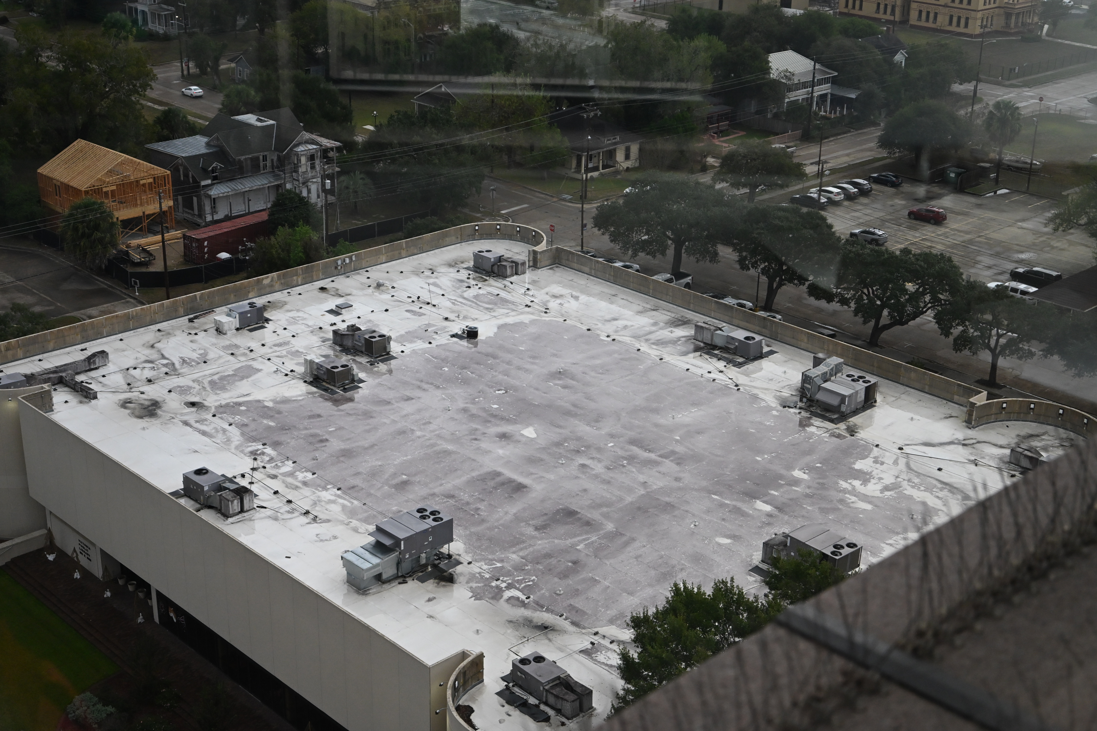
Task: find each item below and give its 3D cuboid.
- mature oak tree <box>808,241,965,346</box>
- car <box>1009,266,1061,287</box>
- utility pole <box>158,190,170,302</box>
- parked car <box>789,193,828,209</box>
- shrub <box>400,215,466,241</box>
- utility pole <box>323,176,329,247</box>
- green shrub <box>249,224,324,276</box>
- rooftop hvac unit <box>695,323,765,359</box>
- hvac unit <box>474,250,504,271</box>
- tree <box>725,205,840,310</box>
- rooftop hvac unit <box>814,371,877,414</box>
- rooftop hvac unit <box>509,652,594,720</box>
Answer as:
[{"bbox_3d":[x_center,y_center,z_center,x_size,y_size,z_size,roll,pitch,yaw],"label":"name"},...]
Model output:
[{"bbox_3d":[30.467,-6.211,138.153,13.600,9.200,13.600,1,22,0],"label":"mature oak tree"},{"bbox_3d":[50.675,-9.332,158.718,2.000,1.860,5.100,-19,30,-40],"label":"car"},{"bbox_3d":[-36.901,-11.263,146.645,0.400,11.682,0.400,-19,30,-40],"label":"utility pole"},{"bbox_3d":[31.595,-19.994,184.249,1.840,1.460,4.850,-19,30,-40],"label":"parked car"},{"bbox_3d":[-13.125,-16.039,174.540,6.600,1.800,2.500,-19,30,-40],"label":"shrub"},{"bbox_3d":[-23.599,-16.728,161.252,0.400,9.200,0.400,1,22,0],"label":"utility pole"},{"bbox_3d":[-27.689,-12.191,161.028,6.200,4.500,4.200,-19,30,-40],"label":"green shrub"},{"bbox_3d":[13.515,-1.990,114.737,1.600,1.420,5.650,-19,30,-40],"label":"rooftop hvac unit"},{"bbox_3d":[-5.182,-9.040,131.929,1.429,1.275,2.295,-19,30,-40],"label":"hvac unit"},{"bbox_3d":[22.708,-10.151,145.919,11.100,10.300,11.100,1,22,0],"label":"tree"},{"bbox_3d":[20.282,2.058,103.765,4.060,1.520,2.200,-19,30,-40],"label":"rooftop hvac unit"},{"bbox_3d":[0.167,15.227,72.428,1.560,1.430,3.850,-19,30,-40],"label":"rooftop hvac unit"}]

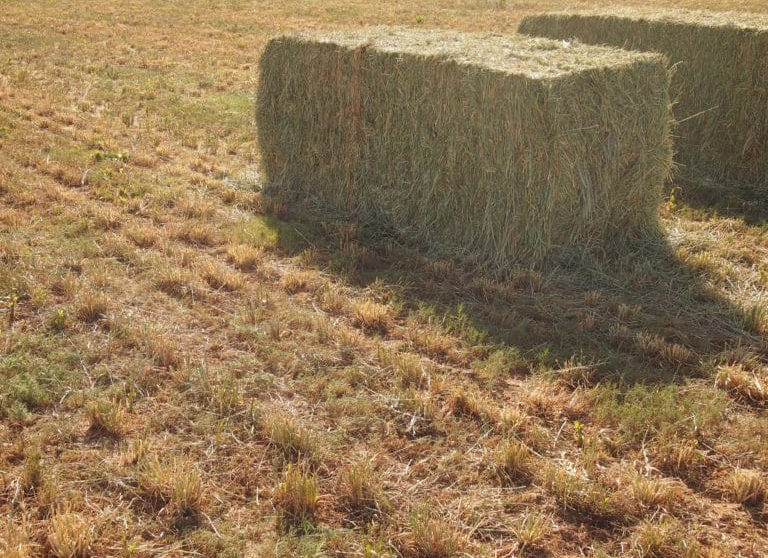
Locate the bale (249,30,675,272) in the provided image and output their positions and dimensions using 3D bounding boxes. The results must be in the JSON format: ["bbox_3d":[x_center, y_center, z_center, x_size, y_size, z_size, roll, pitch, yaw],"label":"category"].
[{"bbox_3d":[0.374,-0.820,6.143,0.933,0.890,2.099,-17,25,-40],"label":"bale"}]

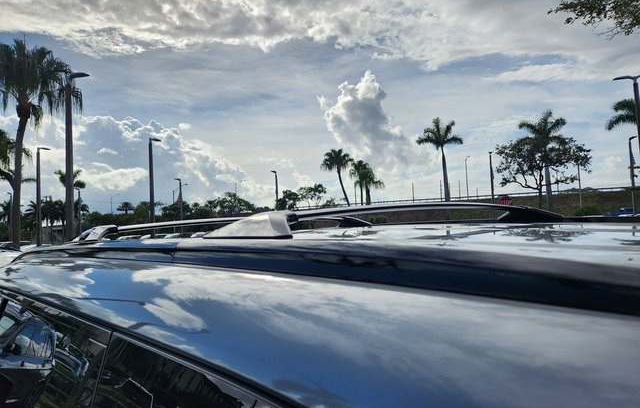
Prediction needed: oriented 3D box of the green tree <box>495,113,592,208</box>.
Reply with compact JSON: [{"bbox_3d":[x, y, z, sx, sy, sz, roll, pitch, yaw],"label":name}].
[{"bbox_3d":[17.528,-2.102,32.739,7.500,9.860,7.000,-2,-3,0],"label":"green tree"}]

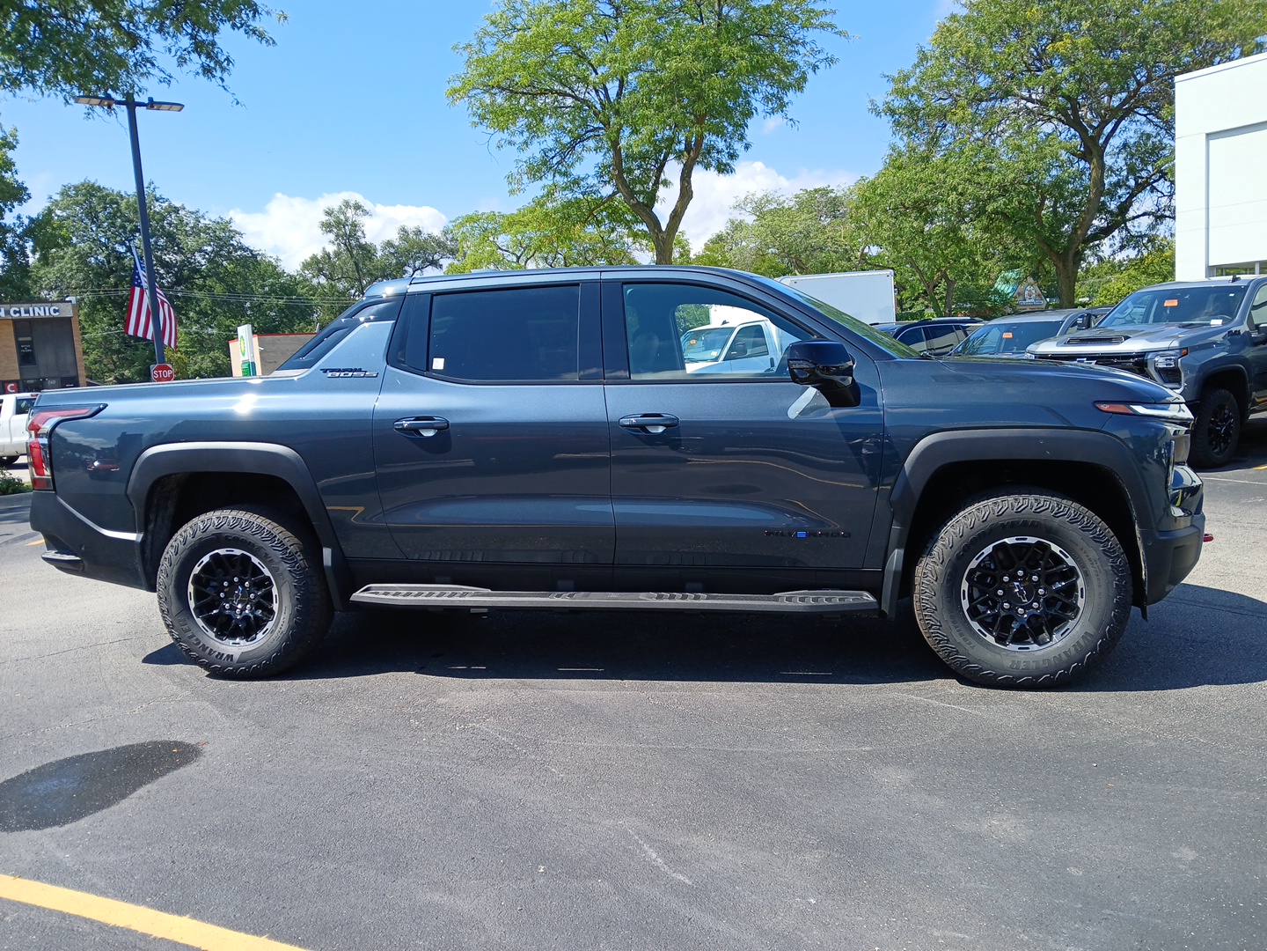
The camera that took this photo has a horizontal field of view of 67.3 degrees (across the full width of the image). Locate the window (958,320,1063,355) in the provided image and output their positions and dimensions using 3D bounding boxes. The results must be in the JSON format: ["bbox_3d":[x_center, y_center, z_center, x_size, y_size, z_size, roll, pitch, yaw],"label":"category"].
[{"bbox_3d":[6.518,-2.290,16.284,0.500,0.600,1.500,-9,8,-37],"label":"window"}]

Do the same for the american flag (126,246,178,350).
[{"bbox_3d":[-10.251,-3.790,20.300,1.050,2.050,0.450,-7,7,-26],"label":"american flag"}]

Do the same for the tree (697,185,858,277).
[{"bbox_3d":[6.534,-8.839,44.540,7.800,9.800,7.500,-3,6,9],"label":"tree"}]

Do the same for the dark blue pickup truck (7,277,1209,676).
[{"bbox_3d":[-0.135,-0.123,5.343,5.920,1.970,2.150,-2,6,11],"label":"dark blue pickup truck"}]

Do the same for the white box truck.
[{"bbox_3d":[2.930,-2.861,21.783,6.400,3.000,2.350,-8,8,-33],"label":"white box truck"}]

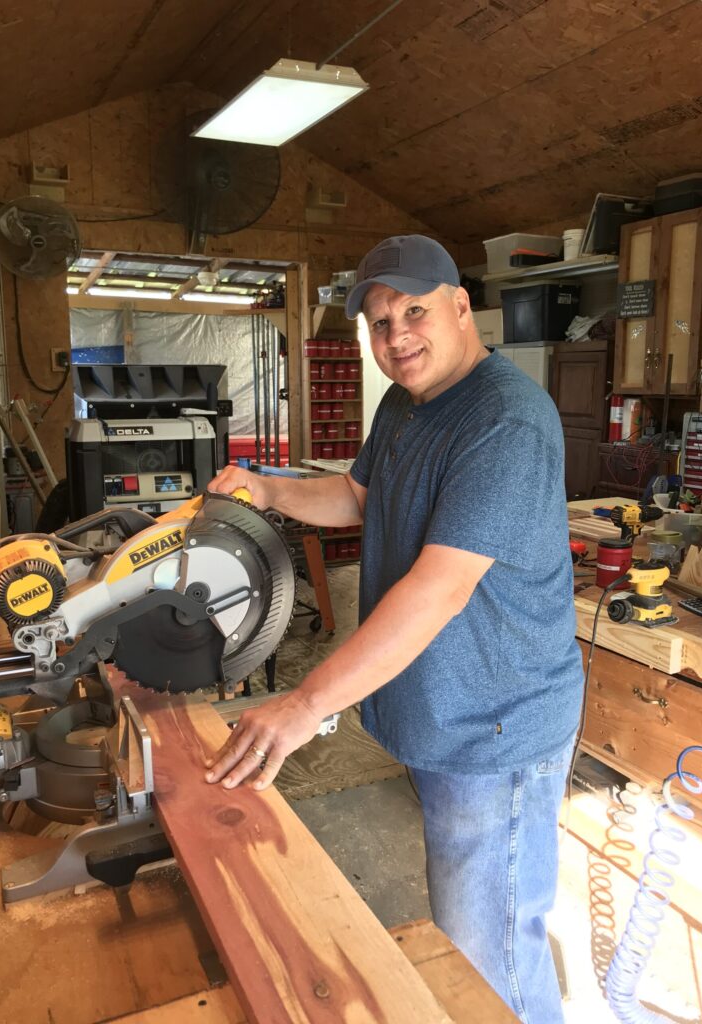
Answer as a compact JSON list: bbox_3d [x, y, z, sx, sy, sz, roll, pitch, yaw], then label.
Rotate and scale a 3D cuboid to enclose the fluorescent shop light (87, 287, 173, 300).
[{"bbox_3d":[-2.328,-2.302,8.734,0.888,0.080,0.100,-5,11,-28],"label":"fluorescent shop light"}]

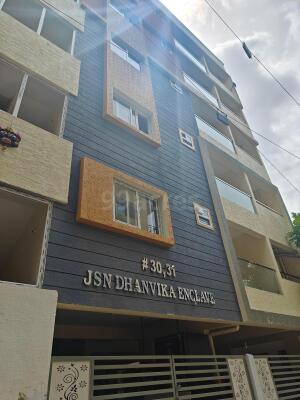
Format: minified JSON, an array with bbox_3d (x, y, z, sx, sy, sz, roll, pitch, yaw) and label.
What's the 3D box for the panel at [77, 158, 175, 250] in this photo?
[{"bbox_3d":[-0.493,0.116,6.449,2.487,1.497,0.180,21,-40,-35],"label":"panel"}]

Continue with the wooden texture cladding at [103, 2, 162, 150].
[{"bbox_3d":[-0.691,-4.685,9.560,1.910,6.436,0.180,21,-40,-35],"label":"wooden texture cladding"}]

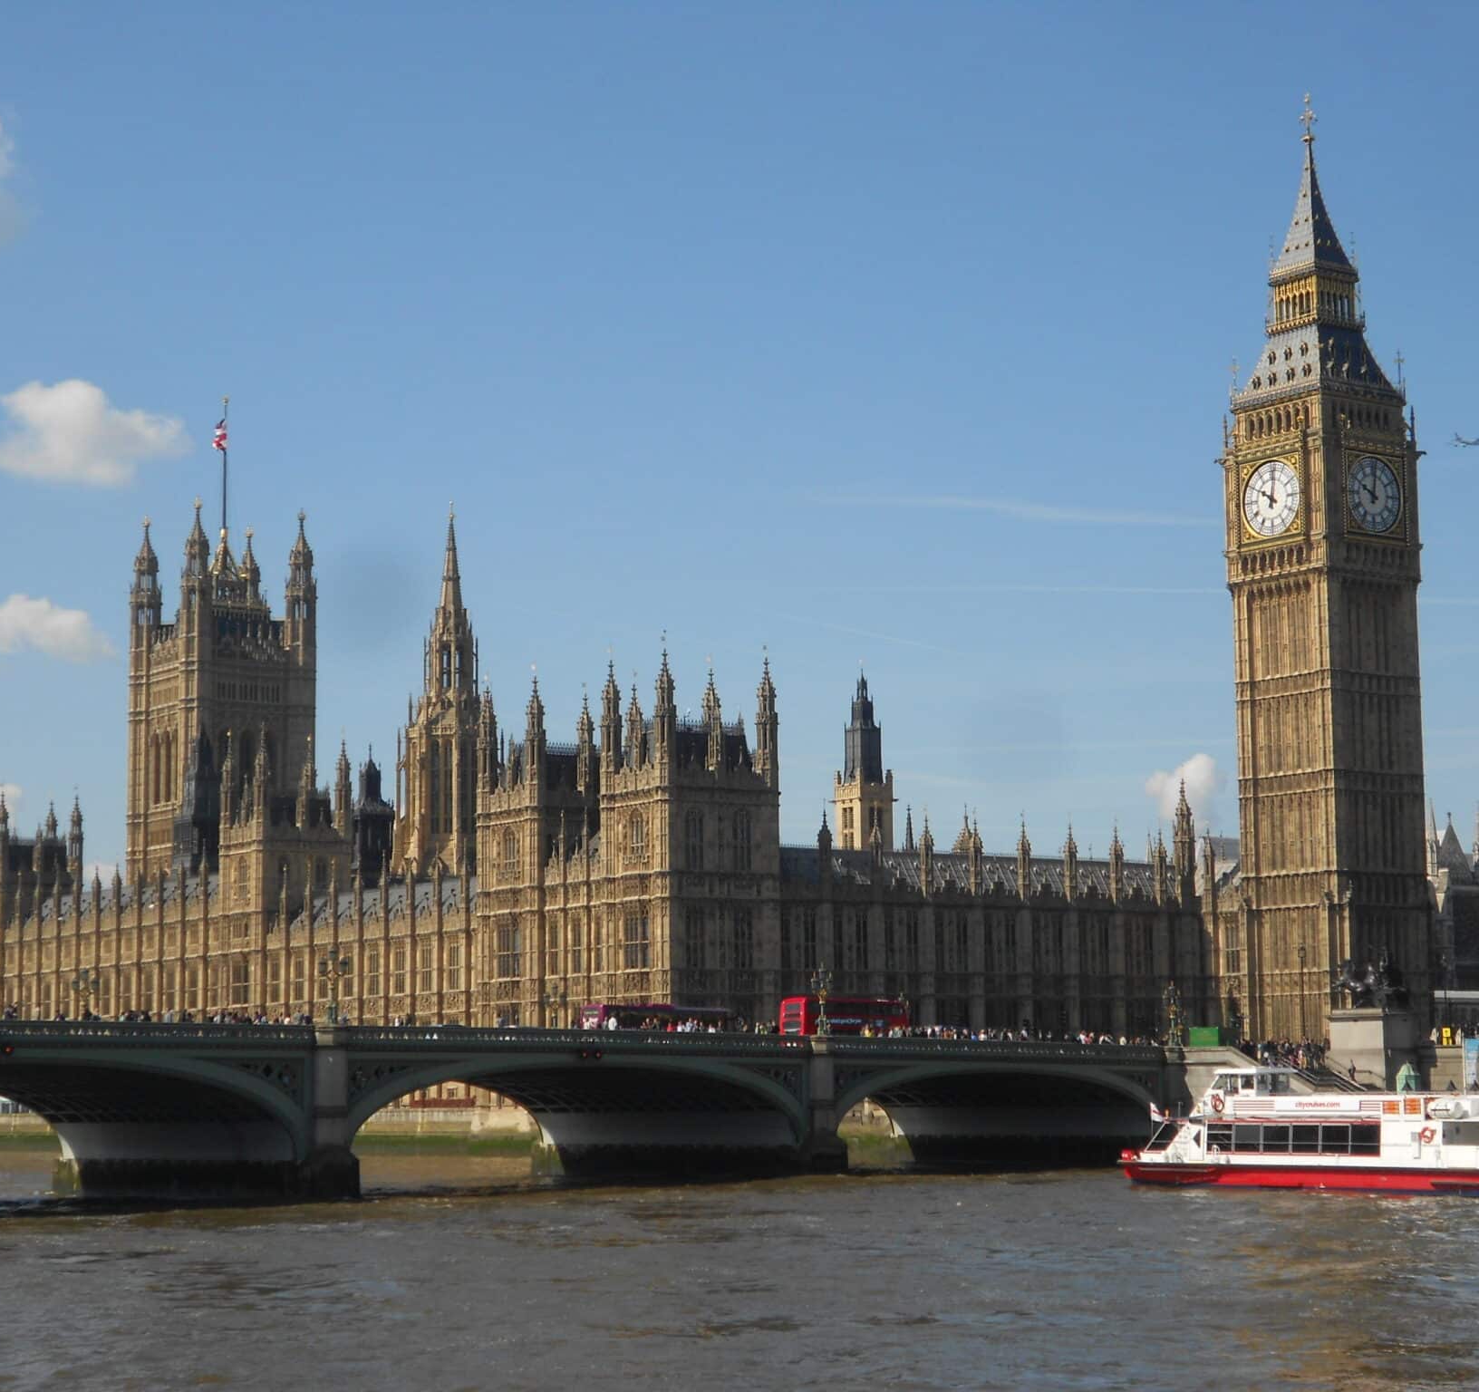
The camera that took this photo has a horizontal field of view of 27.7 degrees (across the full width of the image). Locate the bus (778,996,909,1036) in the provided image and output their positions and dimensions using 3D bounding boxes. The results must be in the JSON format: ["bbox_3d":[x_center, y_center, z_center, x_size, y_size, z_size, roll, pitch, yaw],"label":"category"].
[{"bbox_3d":[7.341,23.180,208.045,10.300,4.400,2.540,6,-10,-42],"label":"bus"}]

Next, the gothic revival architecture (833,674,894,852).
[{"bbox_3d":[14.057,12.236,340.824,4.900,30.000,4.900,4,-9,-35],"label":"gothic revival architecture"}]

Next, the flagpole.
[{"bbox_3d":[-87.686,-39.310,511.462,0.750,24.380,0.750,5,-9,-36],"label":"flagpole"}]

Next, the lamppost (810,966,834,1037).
[{"bbox_3d":[4.942,18.293,180.192,1.500,4.200,0.600,6,-10,-42],"label":"lamppost"}]

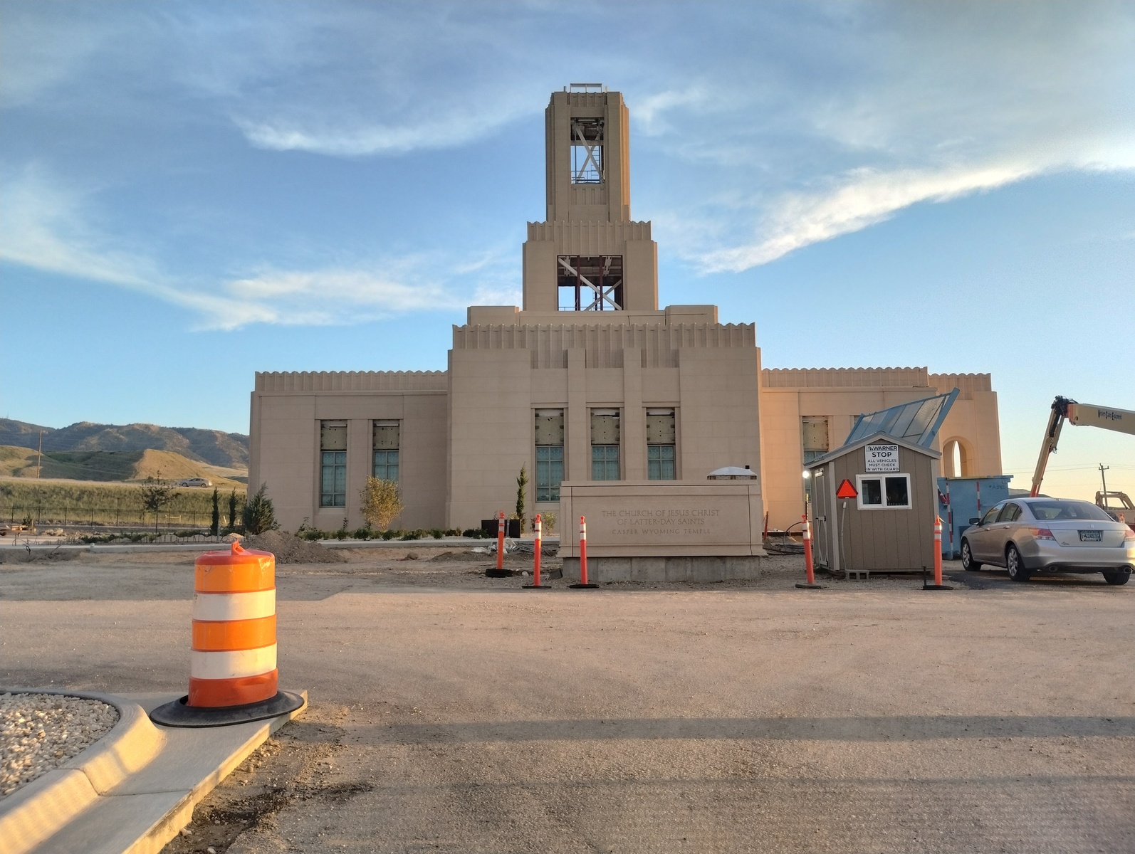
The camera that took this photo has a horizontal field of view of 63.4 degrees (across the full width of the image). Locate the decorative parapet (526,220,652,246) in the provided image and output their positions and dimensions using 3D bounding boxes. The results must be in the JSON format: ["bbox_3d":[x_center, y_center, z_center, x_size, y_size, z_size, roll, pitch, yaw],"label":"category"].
[{"bbox_3d":[1.277,-10.838,56.071,7.186,1.515,6.500,0,-6,0],"label":"decorative parapet"}]

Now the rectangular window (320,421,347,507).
[{"bbox_3d":[-11.930,1.895,46.999,1.401,4.453,0.300,0,-6,0],"label":"rectangular window"}]

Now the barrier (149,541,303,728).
[{"bbox_3d":[-2.014,1.201,5.557,0.870,1.010,0.870,-1,-6,0],"label":"barrier"}]

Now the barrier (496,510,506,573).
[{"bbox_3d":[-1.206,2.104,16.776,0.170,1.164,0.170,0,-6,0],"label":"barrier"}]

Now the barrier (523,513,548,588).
[{"bbox_3d":[-0.458,1.938,14.380,0.410,1.141,0.410,0,-6,0],"label":"barrier"}]

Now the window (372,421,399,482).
[{"bbox_3d":[-9.264,1.895,46.997,1.401,4.452,0.300,0,-6,0],"label":"window"}]

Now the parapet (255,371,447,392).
[{"bbox_3d":[-11.100,-2.317,47.410,9.873,1.102,0.500,0,-6,0],"label":"parapet"}]

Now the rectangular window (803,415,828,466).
[{"bbox_3d":[12.631,1.680,46.999,1.355,4.476,0.300,0,-6,0],"label":"rectangular window"}]

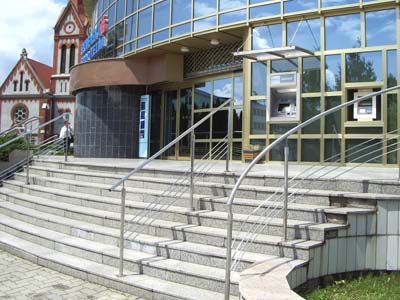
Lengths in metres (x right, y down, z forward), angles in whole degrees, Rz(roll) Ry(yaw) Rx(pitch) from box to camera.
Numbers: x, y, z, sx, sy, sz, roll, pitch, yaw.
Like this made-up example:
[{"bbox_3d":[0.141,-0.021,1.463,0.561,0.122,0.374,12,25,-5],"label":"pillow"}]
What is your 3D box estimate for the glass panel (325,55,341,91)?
[{"bbox_3d":[2.710,-1.549,8.898,0.312,0.743,0.050,1,0,29],"label":"glass panel"}]

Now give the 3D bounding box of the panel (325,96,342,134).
[{"bbox_3d":[2.701,-0.699,8.889,0.323,0.772,0.050,1,0,29],"label":"panel"}]

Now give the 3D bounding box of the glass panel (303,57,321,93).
[{"bbox_3d":[2.401,-1.622,9.430,0.379,0.793,0.050,1,0,29],"label":"glass panel"}]

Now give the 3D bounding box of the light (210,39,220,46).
[{"bbox_3d":[0.382,-2.679,11.056,0.230,0.100,0.230,1,0,29],"label":"light"}]

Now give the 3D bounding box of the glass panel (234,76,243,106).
[{"bbox_3d":[0.941,-1.403,10.517,0.050,0.711,0.260,0,0,-45],"label":"glass panel"}]

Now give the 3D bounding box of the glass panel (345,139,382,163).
[{"bbox_3d":[3.209,0.023,8.590,0.685,0.481,0.050,1,0,29],"label":"glass panel"}]

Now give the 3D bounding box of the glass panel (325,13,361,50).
[{"bbox_3d":[2.975,-2.427,9.109,0.699,0.686,0.050,1,0,29],"label":"glass panel"}]

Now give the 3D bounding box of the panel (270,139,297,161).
[{"bbox_3d":[1.792,0.005,9.392,0.607,0.484,0.050,1,0,29],"label":"panel"}]

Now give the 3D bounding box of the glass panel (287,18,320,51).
[{"bbox_3d":[2.253,-2.438,9.514,0.714,0.687,0.050,1,0,29],"label":"glass panel"}]

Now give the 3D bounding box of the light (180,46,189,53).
[{"bbox_3d":[-0.424,-2.863,12.479,0.244,0.100,0.244,1,0,41],"label":"light"}]

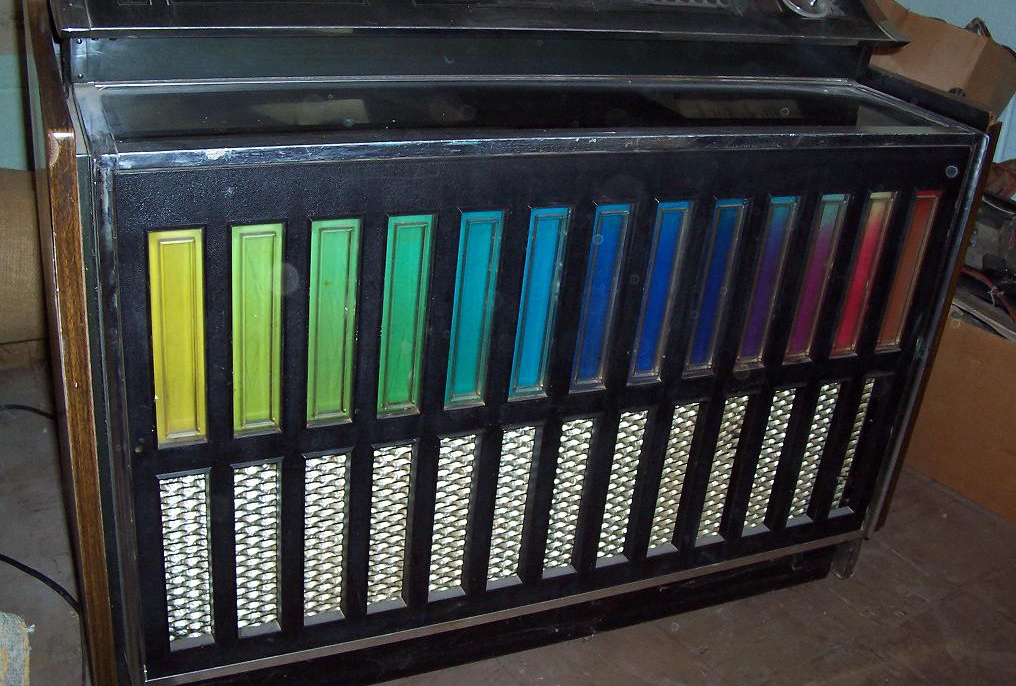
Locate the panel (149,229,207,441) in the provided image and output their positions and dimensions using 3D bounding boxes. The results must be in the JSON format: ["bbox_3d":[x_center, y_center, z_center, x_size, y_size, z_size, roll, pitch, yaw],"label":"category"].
[{"bbox_3d":[-0.288,-0.001,0.952,0.044,0.206,0.018,-6,27,-24],"label":"panel"}]

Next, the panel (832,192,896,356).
[{"bbox_3d":[0.417,-0.078,1.273,0.044,0.206,0.018,-6,27,-24],"label":"panel"}]

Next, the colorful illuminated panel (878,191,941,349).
[{"bbox_3d":[0.480,-0.085,1.302,0.044,0.206,0.018,-6,27,-24],"label":"colorful illuminated panel"}]

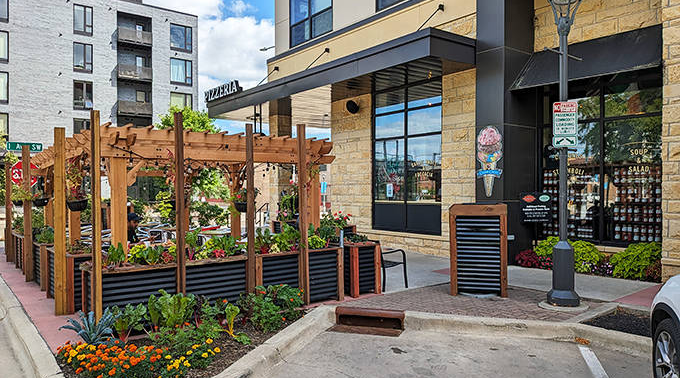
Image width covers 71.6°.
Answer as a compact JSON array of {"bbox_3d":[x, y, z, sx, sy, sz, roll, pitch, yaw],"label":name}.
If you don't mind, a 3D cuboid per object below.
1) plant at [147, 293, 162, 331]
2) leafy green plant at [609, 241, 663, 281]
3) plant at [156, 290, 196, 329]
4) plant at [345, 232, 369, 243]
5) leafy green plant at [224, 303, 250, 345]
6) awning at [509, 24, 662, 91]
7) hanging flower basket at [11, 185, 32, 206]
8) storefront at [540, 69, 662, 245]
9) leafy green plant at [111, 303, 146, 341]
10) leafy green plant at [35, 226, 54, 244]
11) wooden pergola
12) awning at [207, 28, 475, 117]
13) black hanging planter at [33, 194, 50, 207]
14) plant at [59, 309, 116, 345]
[{"bbox_3d":[-2.014,1.341,5.120,0.180,0.420,0.200,0,0,-22],"label":"plant"},{"bbox_3d":[5.225,1.221,8.274,0.700,0.620,0.820,0,0,-40],"label":"leafy green plant"},{"bbox_3d":[-1.750,1.296,5.030,0.420,0.430,0.380,0,1,-19],"label":"plant"},{"bbox_3d":[0.254,0.746,7.250,0.370,0.160,0.320,0,1,2],"label":"plant"},{"bbox_3d":[-1.115,1.458,5.130,0.280,0.400,0.300,0,0,-12],"label":"leafy green plant"},{"bbox_3d":[4.859,-2.621,9.247,1.000,1.000,2.780,0,0,-40],"label":"awning"},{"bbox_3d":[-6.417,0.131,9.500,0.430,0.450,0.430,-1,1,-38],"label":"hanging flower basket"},{"bbox_3d":[4.819,-0.561,8.772,0.200,3.200,2.300,-1,1,-38],"label":"storefront"},{"bbox_3d":[-2.172,1.368,4.830,0.350,0.400,0.340,-1,1,-24],"label":"leafy green plant"},{"bbox_3d":[-4.949,0.784,7.950,0.370,0.320,0.360,0,0,-32],"label":"leafy green plant"},{"bbox_3d":[-3.211,0.383,8.474,3.740,2.460,6.120,0,0,-40],"label":"wooden pergola"},{"bbox_3d":[-0.846,-2.768,13.313,1.750,0.510,10.300,-1,1,-38],"label":"awning"},{"bbox_3d":[-6.078,0.234,9.600,0.330,0.240,0.330,-1,1,-32],"label":"black hanging planter"},{"bbox_3d":[-2.560,1.400,4.800,0.540,0.370,0.500,-1,1,-28],"label":"plant"}]

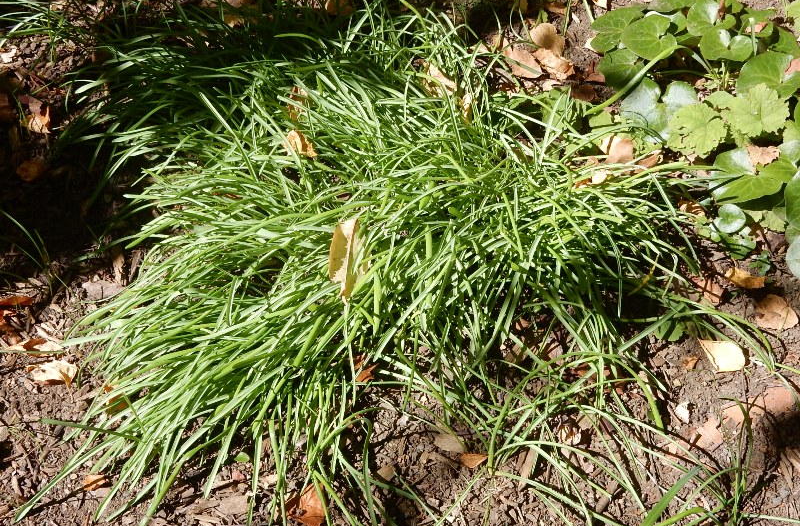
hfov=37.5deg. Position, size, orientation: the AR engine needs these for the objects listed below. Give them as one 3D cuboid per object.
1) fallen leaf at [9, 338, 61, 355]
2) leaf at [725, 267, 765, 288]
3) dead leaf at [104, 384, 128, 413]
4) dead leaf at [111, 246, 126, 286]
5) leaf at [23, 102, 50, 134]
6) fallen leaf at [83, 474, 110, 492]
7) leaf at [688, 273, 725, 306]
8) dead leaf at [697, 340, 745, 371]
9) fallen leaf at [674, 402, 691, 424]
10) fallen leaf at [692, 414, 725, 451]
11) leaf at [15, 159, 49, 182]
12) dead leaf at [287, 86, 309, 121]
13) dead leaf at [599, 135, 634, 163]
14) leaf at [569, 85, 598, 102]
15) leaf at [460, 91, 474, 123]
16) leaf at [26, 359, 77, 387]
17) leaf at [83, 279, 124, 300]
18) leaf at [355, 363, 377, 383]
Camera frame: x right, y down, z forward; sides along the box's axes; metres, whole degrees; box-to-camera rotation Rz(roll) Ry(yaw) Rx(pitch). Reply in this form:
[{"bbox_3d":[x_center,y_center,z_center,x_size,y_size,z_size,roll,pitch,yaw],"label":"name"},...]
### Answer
[{"bbox_3d":[-0.388,0.089,1.251,0.051,0.013,0.015,0,48,0],"label":"fallen leaf"},{"bbox_3d":[0.430,0.020,1.472,0.048,0.016,0.023,18,52,14],"label":"leaf"},{"bbox_3d":[-0.287,0.137,1.195,0.018,0.012,0.029,0,48,0],"label":"dead leaf"},{"bbox_3d":[-0.355,0.005,1.488,0.017,0.012,0.059,-10,51,-9],"label":"dead leaf"},{"bbox_3d":[-0.511,-0.203,1.662,0.034,0.025,0.048,-8,49,-7],"label":"leaf"},{"bbox_3d":[-0.325,0.238,1.273,0.029,0.014,0.015,-1,48,-1],"label":"fallen leaf"},{"bbox_3d":[0.387,0.033,1.458,0.026,0.014,0.047,-15,50,-13],"label":"leaf"},{"bbox_3d":[0.340,0.098,1.243,0.043,0.014,0.033,0,48,0],"label":"dead leaf"},{"bbox_3d":[0.322,0.169,1.340,0.016,0.012,0.025,10,49,9],"label":"fallen leaf"},{"bbox_3d":[0.349,0.195,1.328,0.044,0.012,0.028,-37,59,-27],"label":"fallen leaf"},{"bbox_3d":[-0.447,-0.114,1.434,0.031,0.013,0.029,0,48,0],"label":"leaf"},{"bbox_3d":[-0.130,-0.204,1.512,0.023,0.035,0.042,-2,48,-2],"label":"dead leaf"},{"bbox_3d":[0.260,-0.137,1.418,0.039,0.020,0.028,0,63,0],"label":"dead leaf"},{"bbox_3d":[0.238,-0.220,1.532,0.031,0.010,0.021,0,48,0],"label":"leaf"},{"bbox_3d":[0.086,-0.200,1.522,0.015,0.035,0.035,3,48,3],"label":"leaf"},{"bbox_3d":[-0.406,0.128,1.368,0.059,0.020,0.023,-2,48,-2],"label":"leaf"},{"bbox_3d":[-0.368,0.032,1.465,0.048,0.010,0.021,-9,49,-8],"label":"leaf"},{"bbox_3d":[-0.035,0.129,1.365,0.033,0.018,0.015,-25,53,-21],"label":"leaf"}]

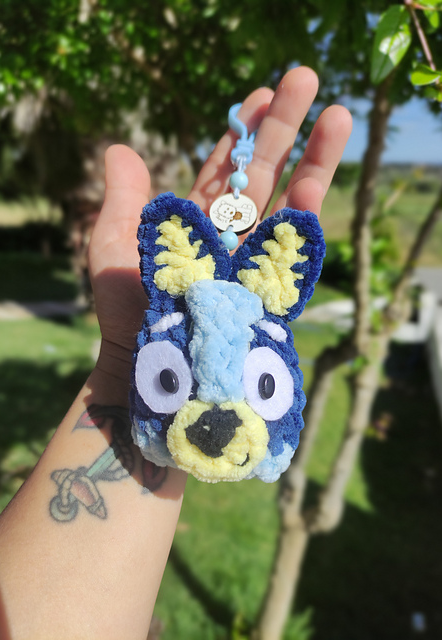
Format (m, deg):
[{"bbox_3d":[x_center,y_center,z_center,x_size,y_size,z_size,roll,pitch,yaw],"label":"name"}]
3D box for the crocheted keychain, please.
[{"bbox_3d":[0.005,-0.019,0.205,0.081,0.172,0.047,3,-12,2],"label":"crocheted keychain"}]

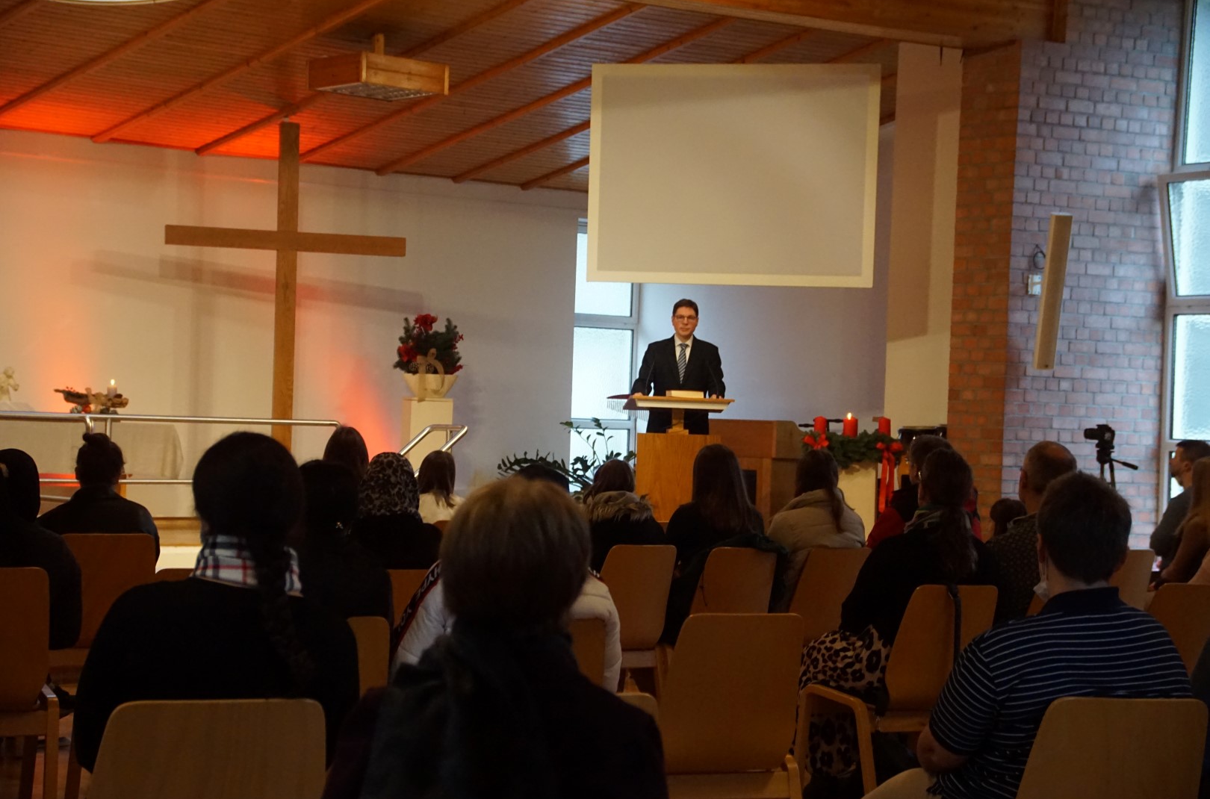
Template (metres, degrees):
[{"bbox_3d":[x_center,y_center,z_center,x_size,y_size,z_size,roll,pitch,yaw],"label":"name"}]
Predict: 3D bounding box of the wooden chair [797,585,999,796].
[{"bbox_3d":[0.917,0.999,8.747,0.490,0.855,0.520,2,0,-40],"label":"wooden chair"}]

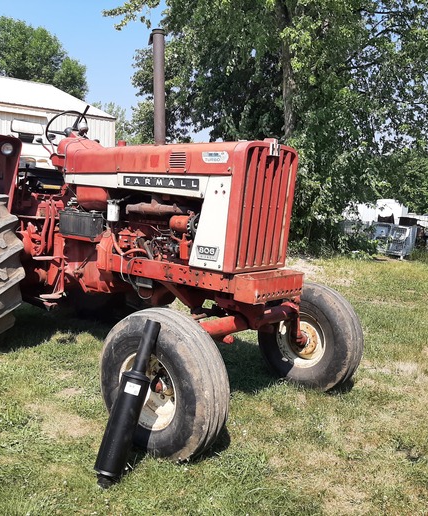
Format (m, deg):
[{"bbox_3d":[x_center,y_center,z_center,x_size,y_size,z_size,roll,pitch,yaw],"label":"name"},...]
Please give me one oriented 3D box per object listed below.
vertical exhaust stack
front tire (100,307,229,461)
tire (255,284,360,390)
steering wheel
[{"bbox_3d":[-0.460,-1.422,4.337,0.115,0.960,0.110,3,5,42],"label":"vertical exhaust stack"},{"bbox_3d":[-0.324,0.795,3.232,0.940,0.930,0.285,8,9,37],"label":"front tire"},{"bbox_3d":[0.822,0.691,4.502,0.940,0.930,0.285,8,9,39],"label":"tire"},{"bbox_3d":[-1.486,-1.301,5.260,0.455,0.455,0.070,-5,52,-48],"label":"steering wheel"}]

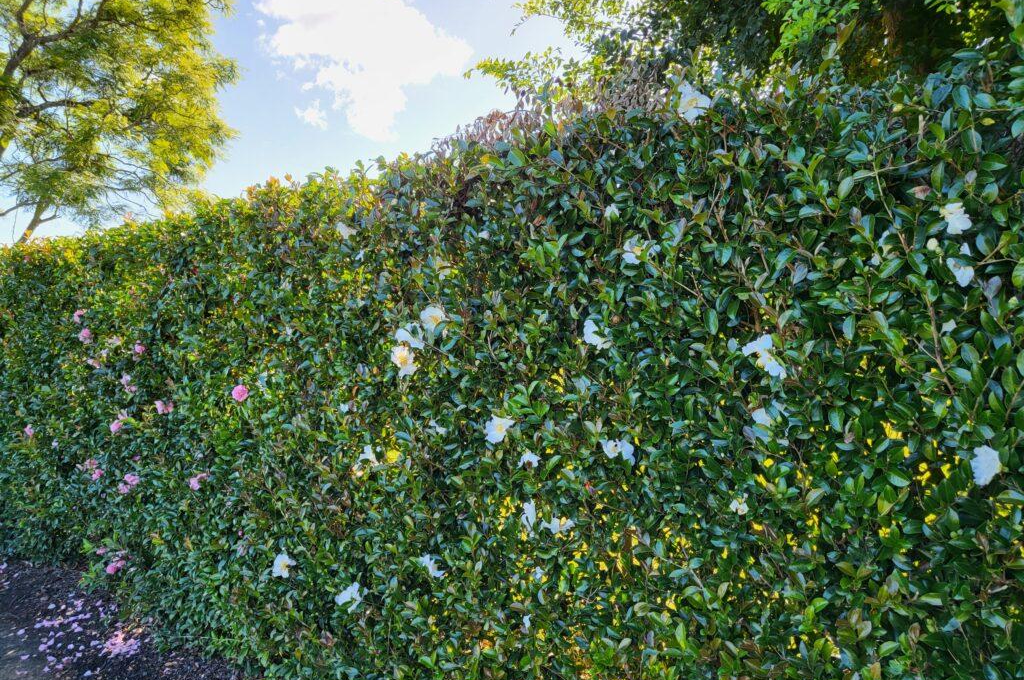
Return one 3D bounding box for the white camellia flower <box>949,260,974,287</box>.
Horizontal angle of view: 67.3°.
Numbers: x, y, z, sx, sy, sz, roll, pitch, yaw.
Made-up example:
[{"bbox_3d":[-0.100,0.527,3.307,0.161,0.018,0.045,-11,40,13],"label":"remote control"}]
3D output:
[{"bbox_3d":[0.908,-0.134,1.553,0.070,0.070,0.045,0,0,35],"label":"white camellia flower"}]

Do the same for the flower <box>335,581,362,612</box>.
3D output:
[{"bbox_3d":[-0.585,0.917,2.749,0.095,0.105,0.050,0,0,0],"label":"flower"}]

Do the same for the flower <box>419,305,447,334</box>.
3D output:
[{"bbox_3d":[-0.257,-0.066,2.487,0.090,0.095,0.050,0,0,7],"label":"flower"}]

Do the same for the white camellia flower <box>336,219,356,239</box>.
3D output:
[{"bbox_3d":[-0.531,-0.352,2.452,0.068,0.058,0.045,0,-3,15],"label":"white camellia flower"}]

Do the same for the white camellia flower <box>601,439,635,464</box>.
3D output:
[{"bbox_3d":[0.282,0.295,2.055,0.090,0.065,0.055,0,0,23],"label":"white camellia flower"}]

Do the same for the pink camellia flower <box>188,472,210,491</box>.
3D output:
[{"bbox_3d":[-1.374,0.622,3.382,0.085,0.075,0.050,0,0,8],"label":"pink camellia flower"}]

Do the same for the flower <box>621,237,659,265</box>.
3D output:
[{"bbox_3d":[0.293,-0.206,1.770,0.085,0.067,0.045,0,-6,9],"label":"flower"}]

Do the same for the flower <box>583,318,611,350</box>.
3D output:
[{"bbox_3d":[0.203,-0.013,1.845,0.070,0.075,0.045,0,-6,30],"label":"flower"}]

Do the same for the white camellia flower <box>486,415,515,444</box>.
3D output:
[{"bbox_3d":[-0.030,0.237,2.038,0.075,0.075,0.040,0,0,7],"label":"white camellia flower"}]

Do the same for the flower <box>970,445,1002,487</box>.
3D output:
[{"bbox_3d":[0.822,0.217,1.333,0.050,0.074,0.070,-4,-2,39],"label":"flower"}]

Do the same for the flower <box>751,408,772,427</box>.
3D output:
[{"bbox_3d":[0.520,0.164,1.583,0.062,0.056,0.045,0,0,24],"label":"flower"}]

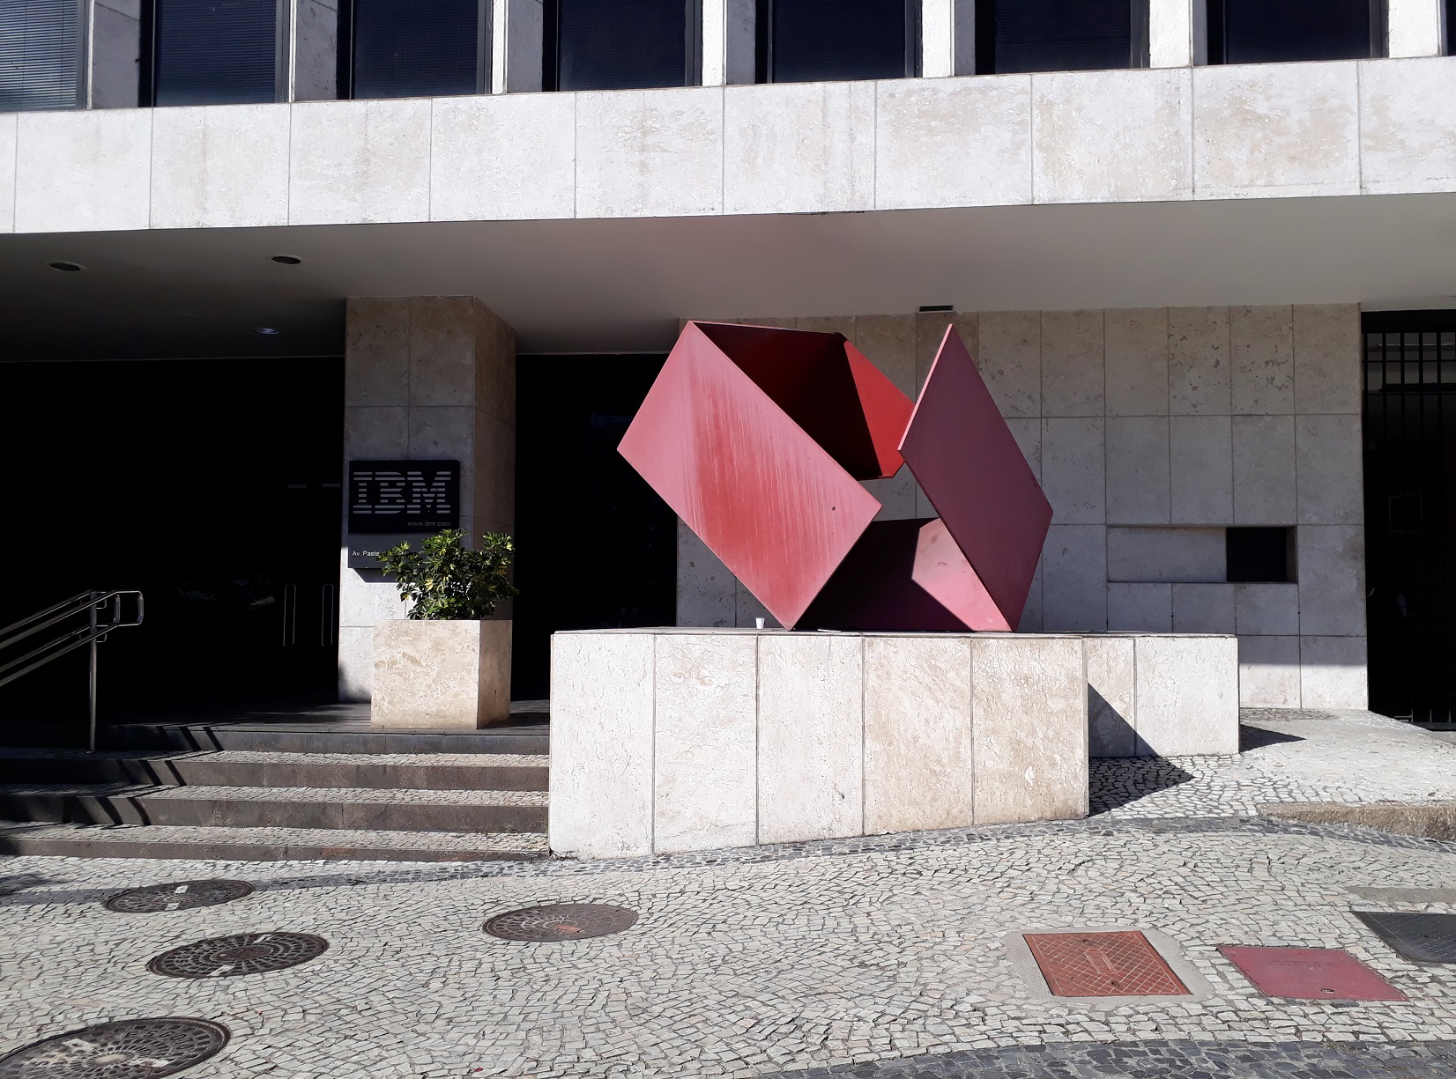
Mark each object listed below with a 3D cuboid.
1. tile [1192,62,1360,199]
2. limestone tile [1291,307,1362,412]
[{"bbox_3d":[3.401,-2.540,7.071,0.984,0.841,0.030,0,-2,6],"label":"tile"},{"bbox_3d":[5.172,-1.559,9.819,0.552,0.963,0.030,0,-3,5],"label":"limestone tile"}]

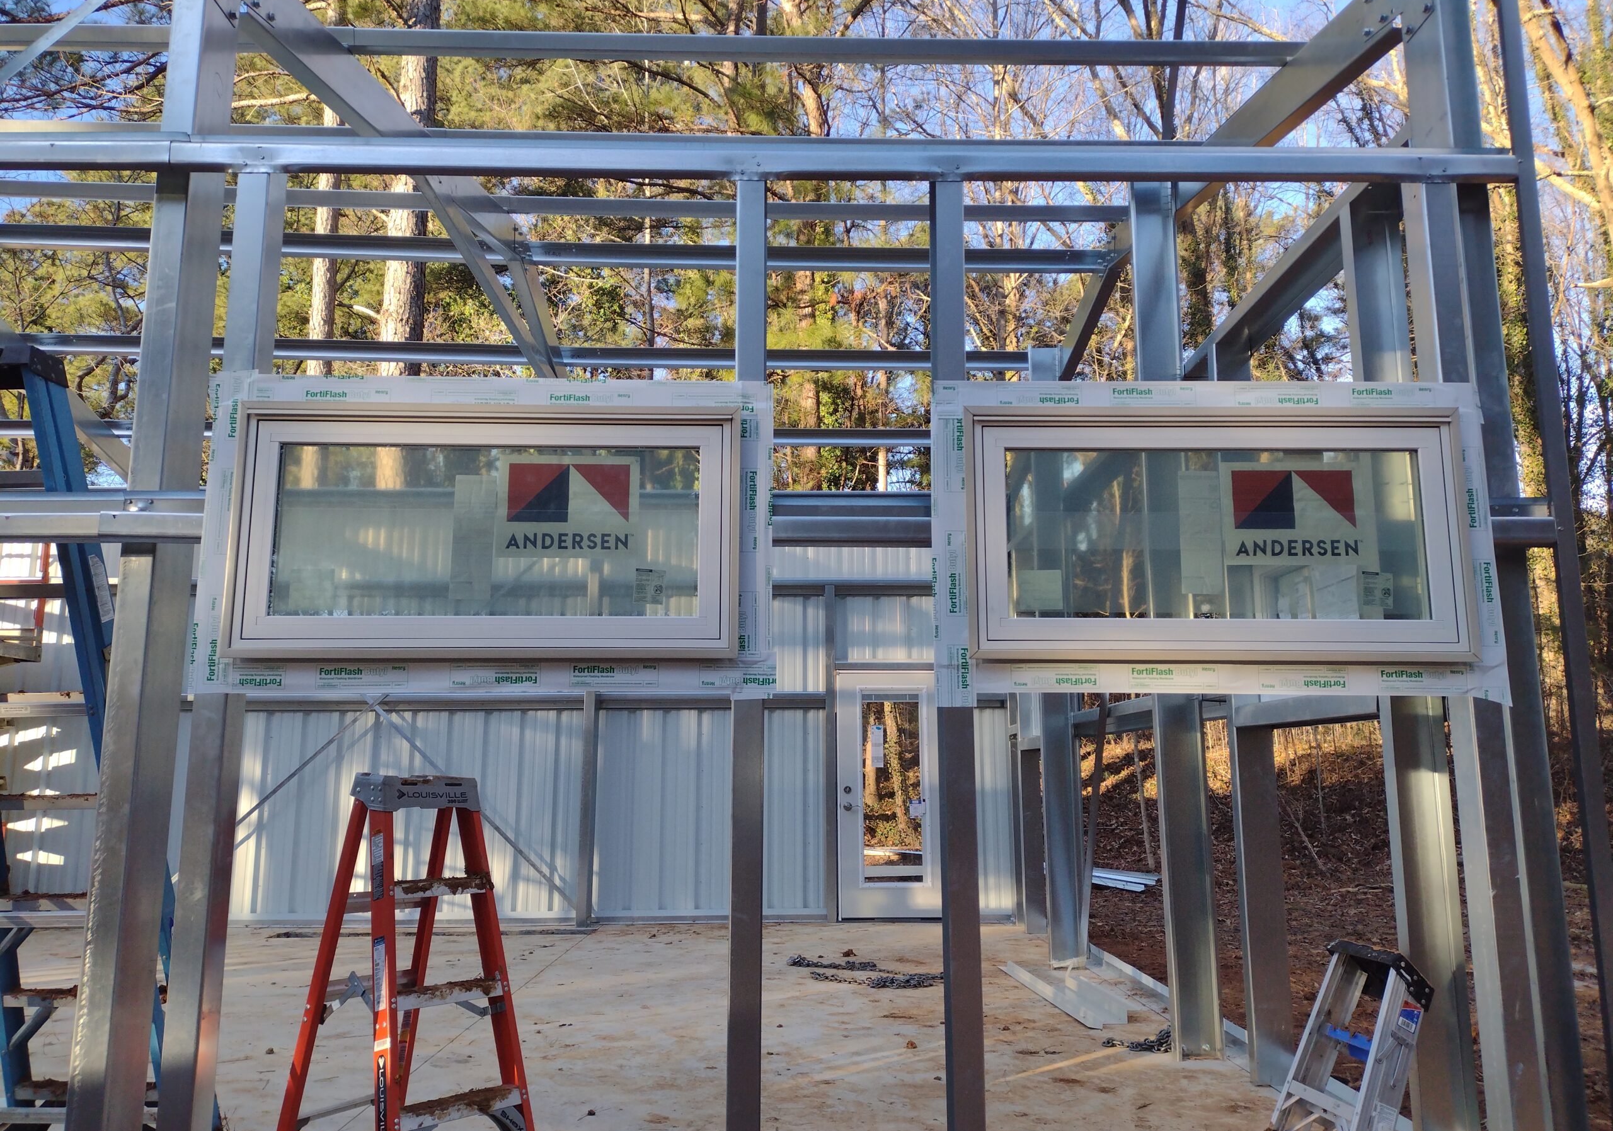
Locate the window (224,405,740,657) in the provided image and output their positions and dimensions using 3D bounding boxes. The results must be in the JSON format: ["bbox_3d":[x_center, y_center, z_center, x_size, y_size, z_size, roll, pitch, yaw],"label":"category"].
[{"bbox_3d":[-0.767,-0.080,3.042,1.215,0.617,0.090,0,-10,-1],"label":"window"}]

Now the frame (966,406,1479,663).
[{"bbox_3d":[0.994,-0.074,3.064,1.215,0.617,0.090,0,-10,-1],"label":"frame"}]

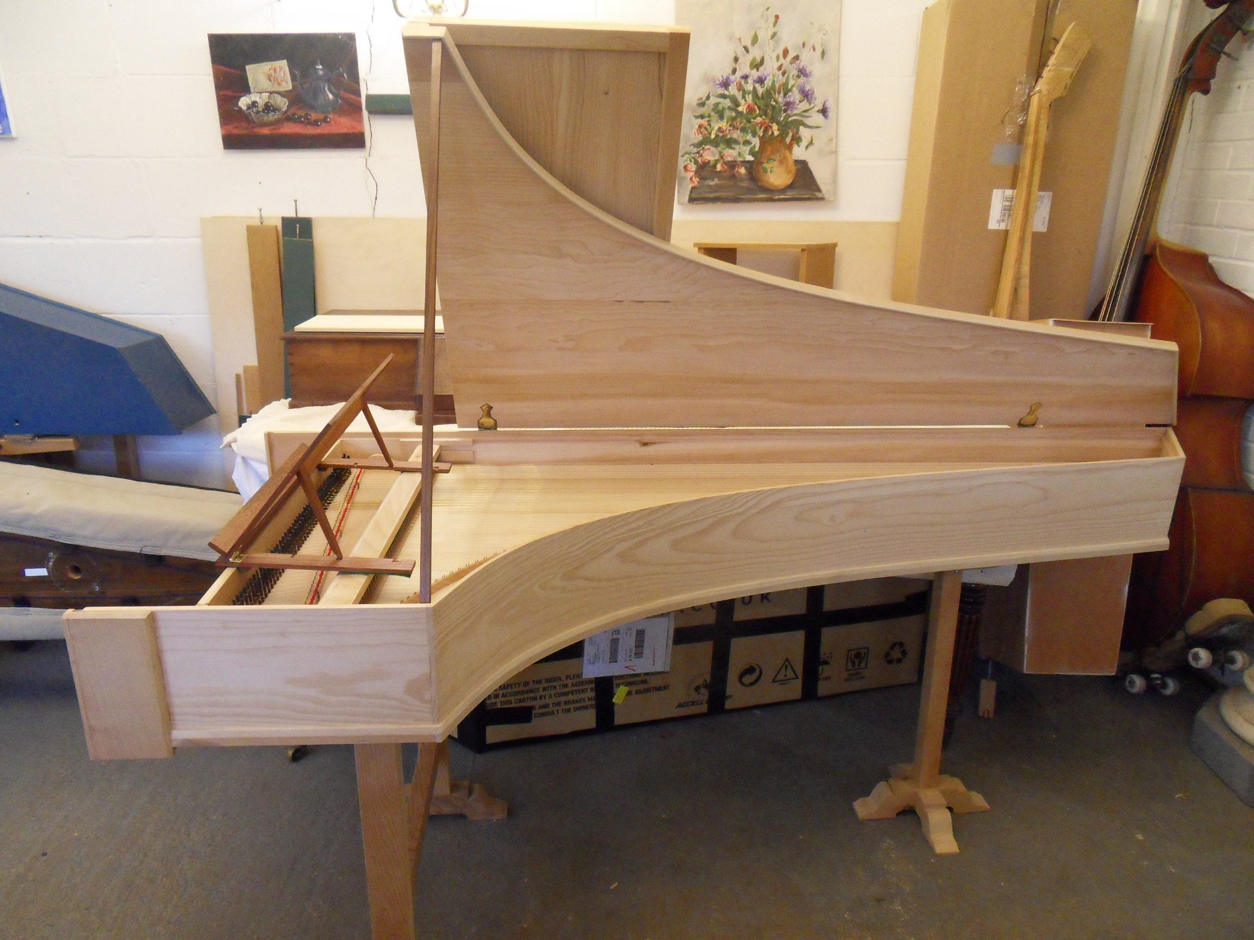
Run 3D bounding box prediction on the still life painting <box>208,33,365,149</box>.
[{"bbox_3d":[-0.963,-1.075,2.473,0.410,0.304,0.020,0,16,1],"label":"still life painting"}]

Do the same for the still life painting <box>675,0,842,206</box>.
[{"bbox_3d":[0.369,-1.067,2.451,0.457,0.600,0.020,-2,16,1],"label":"still life painting"}]

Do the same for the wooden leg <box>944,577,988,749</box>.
[{"bbox_3d":[0.774,0.451,2.064,0.100,0.500,0.100,-1,16,-4],"label":"wooden leg"}]

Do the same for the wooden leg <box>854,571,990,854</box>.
[{"bbox_3d":[0.654,0.461,1.848,0.300,0.600,0.300,-1,16,-4],"label":"wooden leg"}]

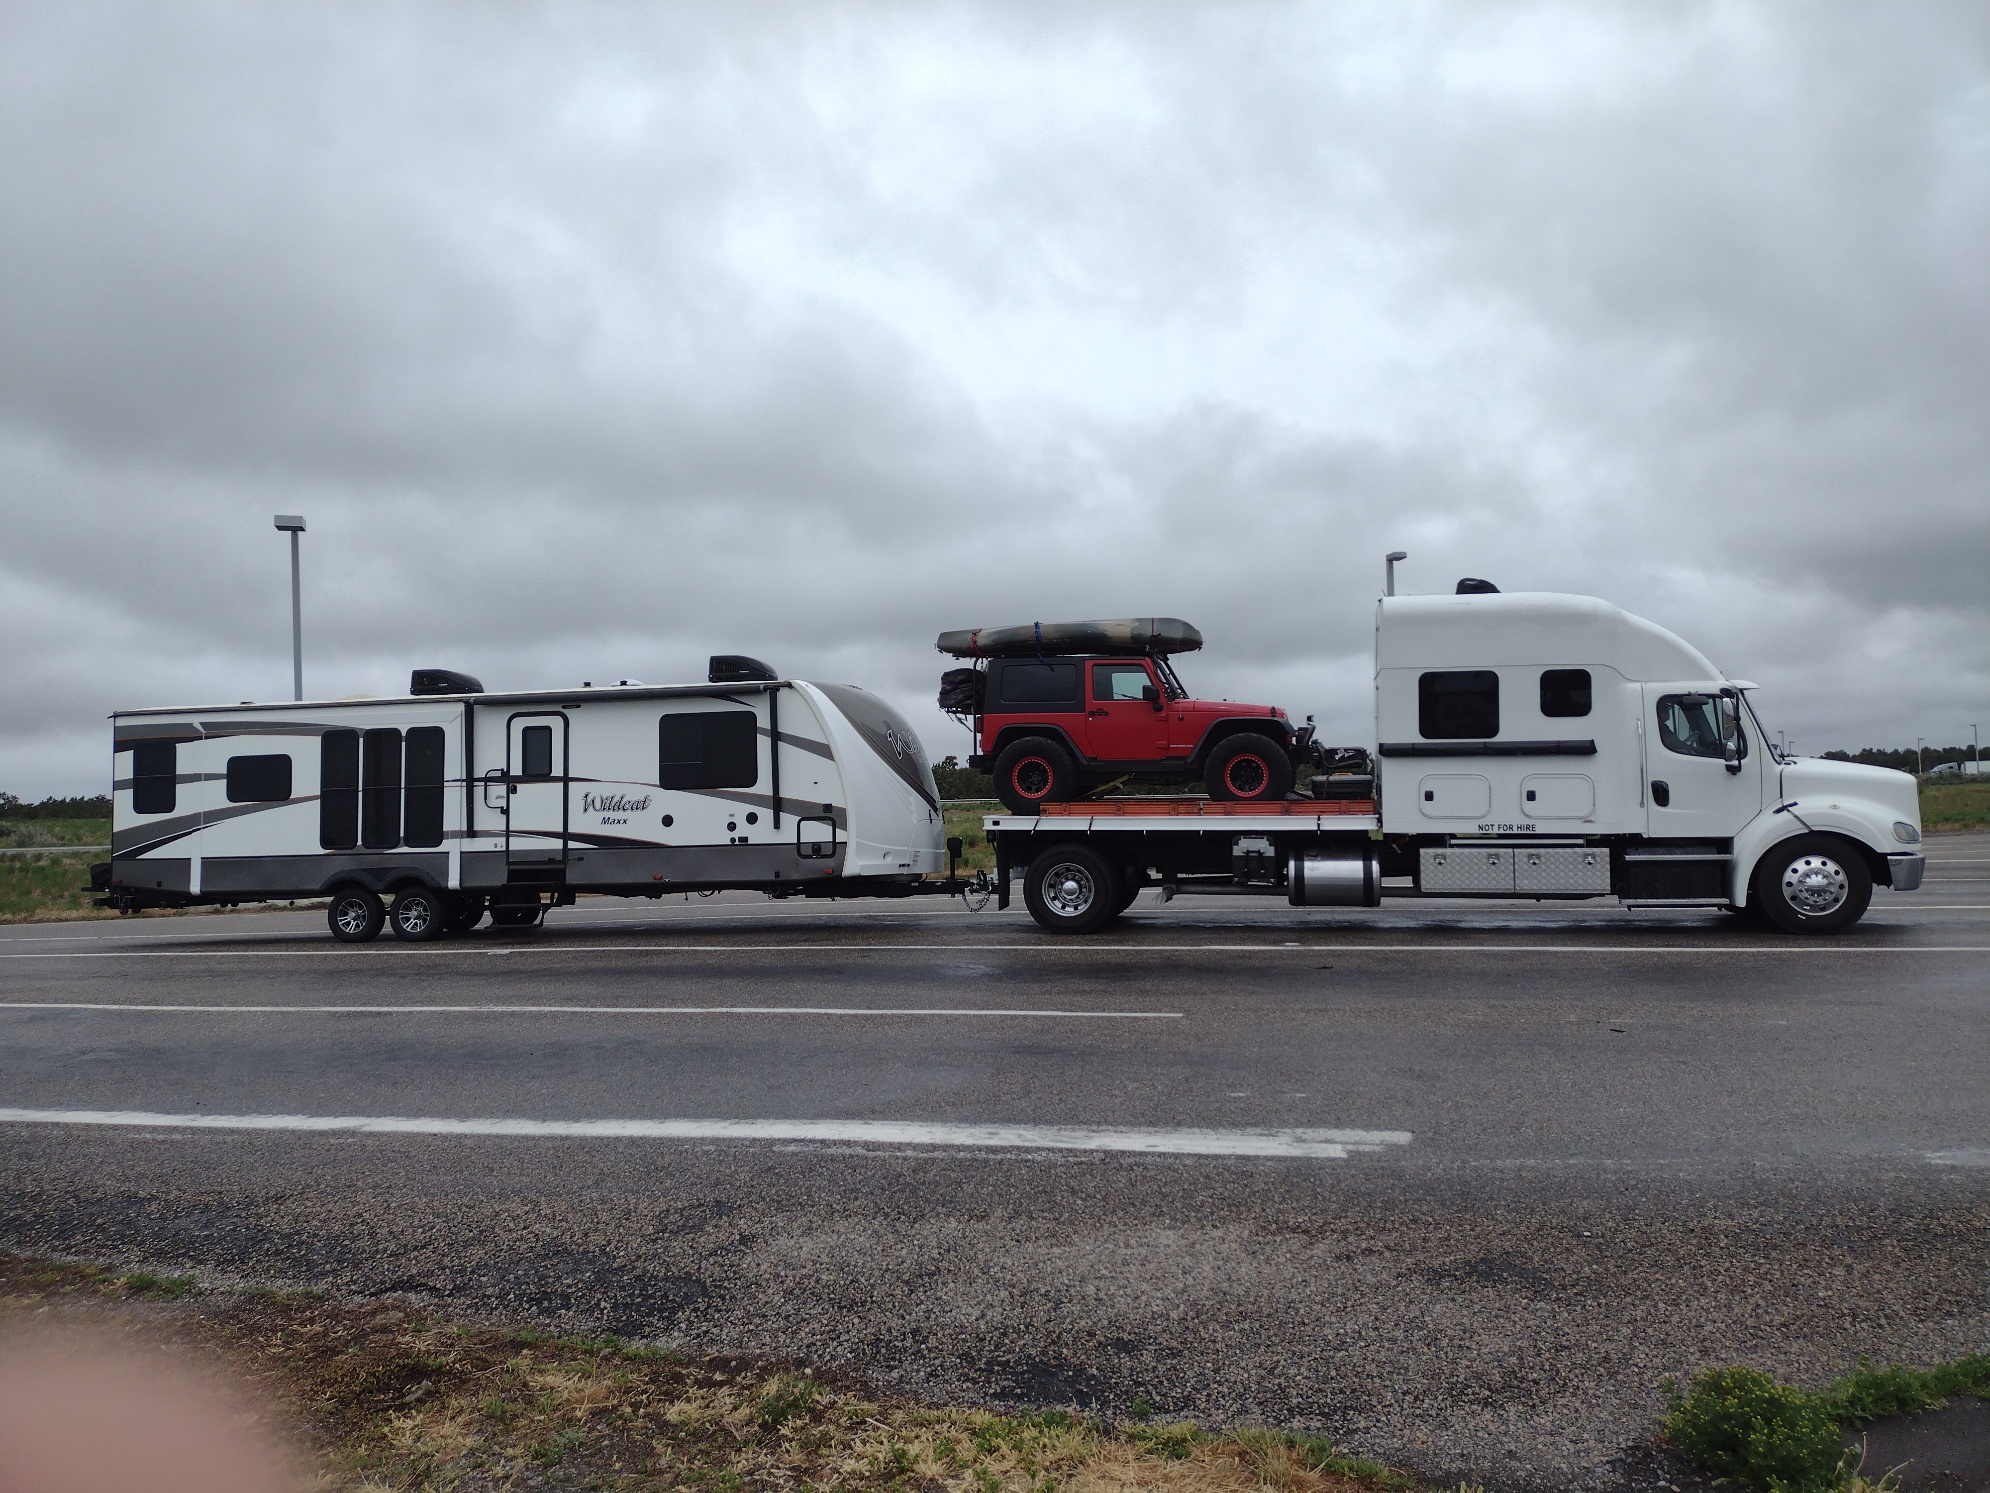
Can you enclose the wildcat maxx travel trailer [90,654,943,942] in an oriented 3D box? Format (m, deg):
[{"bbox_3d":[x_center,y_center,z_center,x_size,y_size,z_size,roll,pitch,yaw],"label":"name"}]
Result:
[{"bbox_3d":[-5.972,0.678,20.253,11.200,3.430,2.520,-2,-2,12],"label":"wildcat maxx travel trailer"}]

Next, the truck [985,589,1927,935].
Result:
[{"bbox_3d":[4.772,0.175,17.646,9.570,3.680,2.580,-2,-2,16],"label":"truck"}]

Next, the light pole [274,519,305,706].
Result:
[{"bbox_3d":[-14.552,-0.936,32.147,0.540,7.826,0.620,-1,-2,-13],"label":"light pole"}]

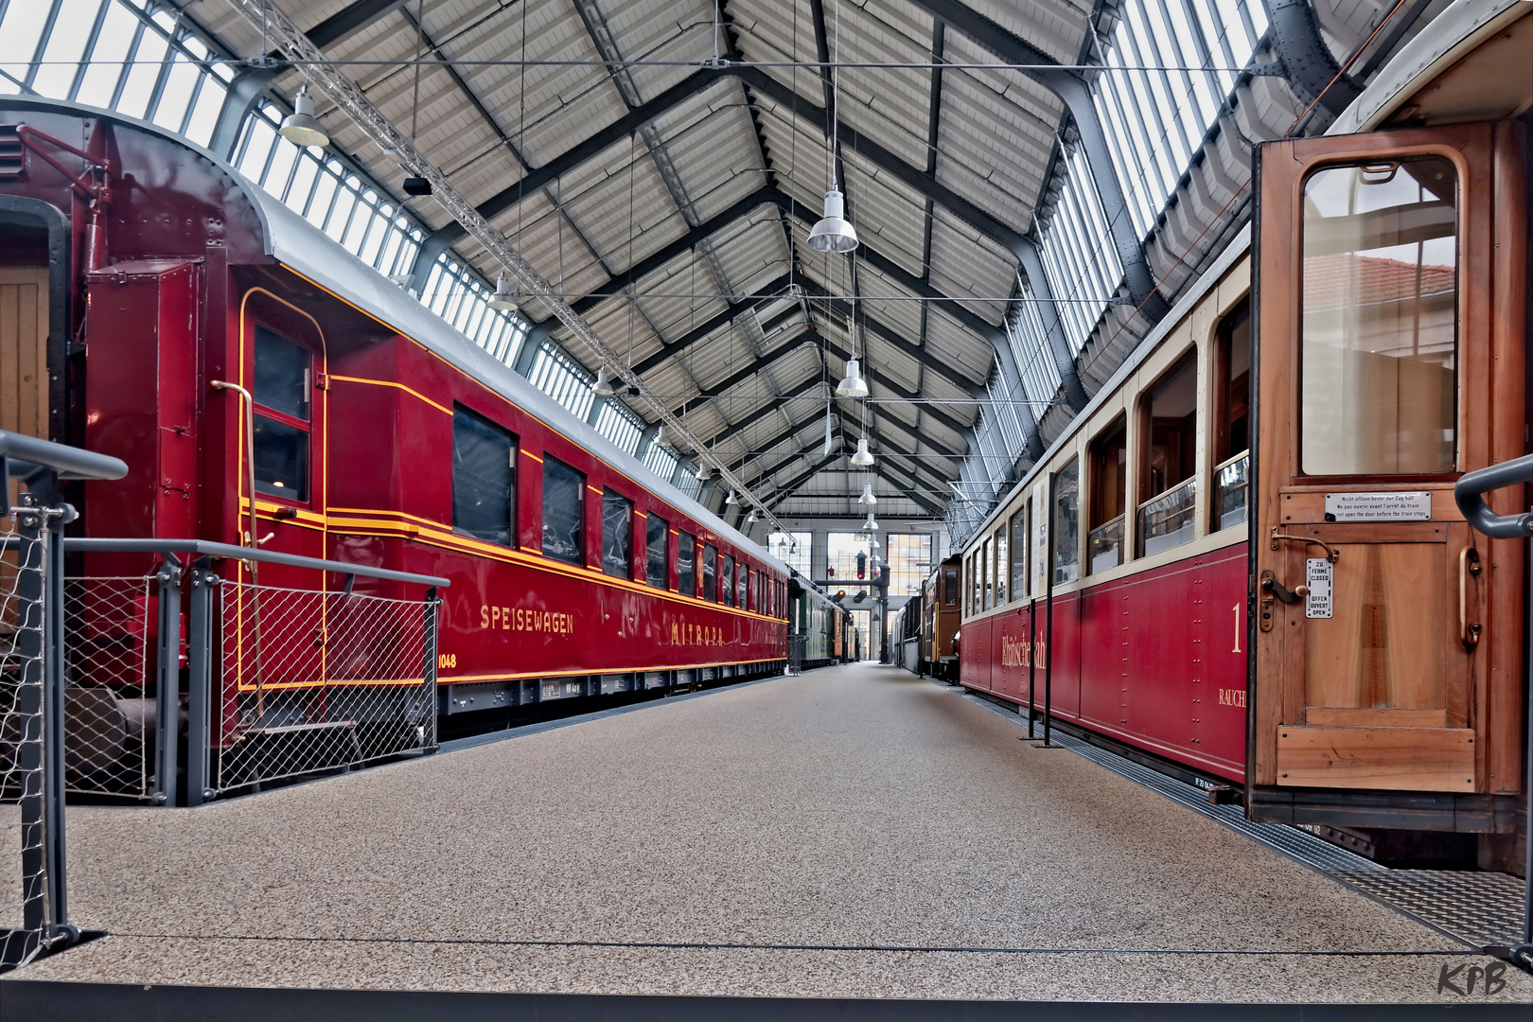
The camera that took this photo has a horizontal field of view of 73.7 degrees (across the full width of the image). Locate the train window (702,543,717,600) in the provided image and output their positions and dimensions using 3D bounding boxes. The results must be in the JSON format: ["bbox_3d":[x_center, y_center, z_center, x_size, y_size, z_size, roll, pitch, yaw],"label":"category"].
[{"bbox_3d":[-0.886,0.988,16.357,0.070,0.900,1.140,-1,-6,8],"label":"train window"}]

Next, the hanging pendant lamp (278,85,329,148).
[{"bbox_3d":[-5.199,-4.456,11.500,0.490,0.560,0.490,-1,-6,7],"label":"hanging pendant lamp"}]

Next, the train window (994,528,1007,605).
[{"bbox_3d":[3.023,0.751,13.200,0.070,1.010,1.230,-1,-6,6],"label":"train window"}]

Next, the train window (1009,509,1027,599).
[{"bbox_3d":[2.877,0.515,11.720,0.070,1.010,1.240,-1,-6,6],"label":"train window"}]

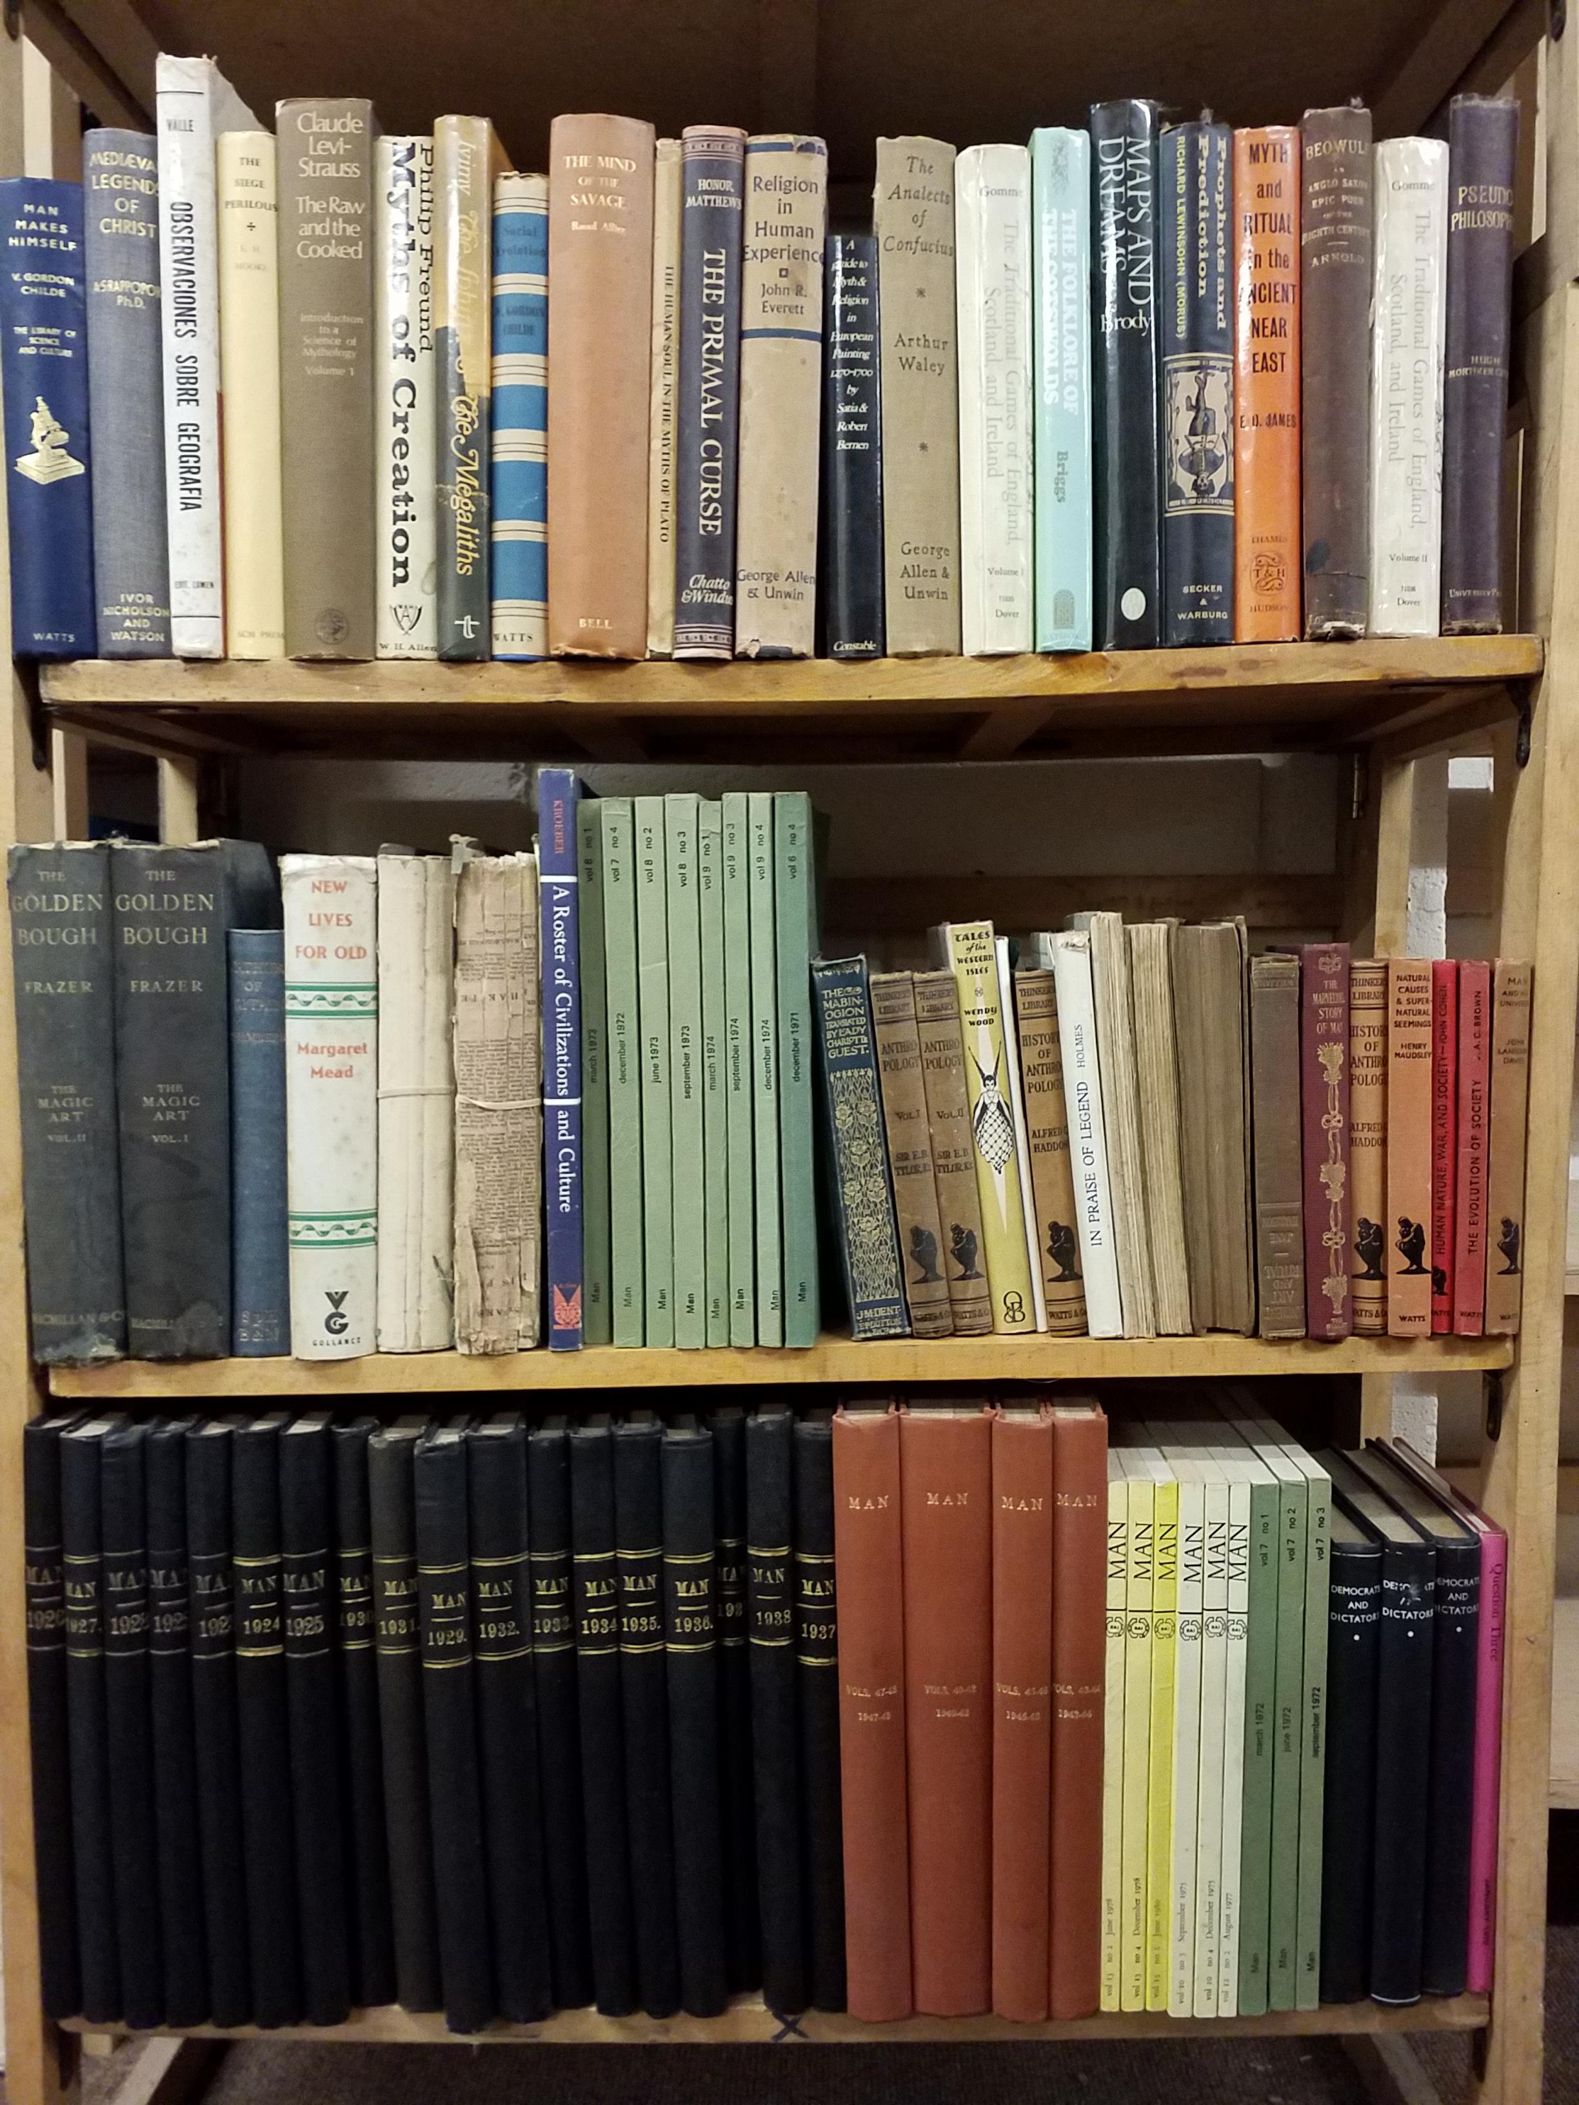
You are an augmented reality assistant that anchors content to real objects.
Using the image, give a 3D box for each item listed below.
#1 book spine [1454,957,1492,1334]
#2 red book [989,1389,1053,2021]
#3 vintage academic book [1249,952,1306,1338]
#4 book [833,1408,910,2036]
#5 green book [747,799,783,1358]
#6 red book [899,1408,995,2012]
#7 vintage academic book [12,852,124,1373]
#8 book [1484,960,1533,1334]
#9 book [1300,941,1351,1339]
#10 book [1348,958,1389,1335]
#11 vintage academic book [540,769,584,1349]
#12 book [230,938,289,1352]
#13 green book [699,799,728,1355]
[{"bbox_3d":[0.304,0.040,0.785,0.013,0.167,0.108,-1,4,0],"label":"book spine"},{"bbox_3d":[0.107,0.295,0.846,0.026,0.284,0.205,0,4,1],"label":"red book"},{"bbox_3d":[0.218,0.040,0.787,0.021,0.170,0.112,-2,4,0],"label":"vintage academic book"},{"bbox_3d":[0.040,0.296,0.847,0.029,0.284,0.205,-1,4,1],"label":"book"},{"bbox_3d":[-0.009,0.004,0.809,0.010,0.246,0.163,-1,4,1],"label":"green book"},{"bbox_3d":[0.072,0.293,0.840,0.039,0.281,0.205,-1,4,0],"label":"red book"},{"bbox_3d":[-0.320,0.019,0.809,0.045,0.232,0.150,-1,4,1],"label":"vintage academic book"},{"bbox_3d":[0.318,0.039,0.779,0.015,0.166,0.110,0,4,1],"label":"book"},{"bbox_3d":[0.239,0.037,0.785,0.019,0.176,0.120,-2,4,1],"label":"book"},{"bbox_3d":[0.259,0.040,0.785,0.016,0.168,0.108,-1,4,0],"label":"book"},{"bbox_3d":[-0.102,-0.001,0.819,0.015,0.258,0.178,0,4,0],"label":"vintage academic book"},{"bbox_3d":[-0.236,0.037,0.796,0.025,0.191,0.127,0,4,0],"label":"book"},{"bbox_3d":[-0.032,0.006,0.810,0.010,0.243,0.163,-1,4,1],"label":"green book"}]

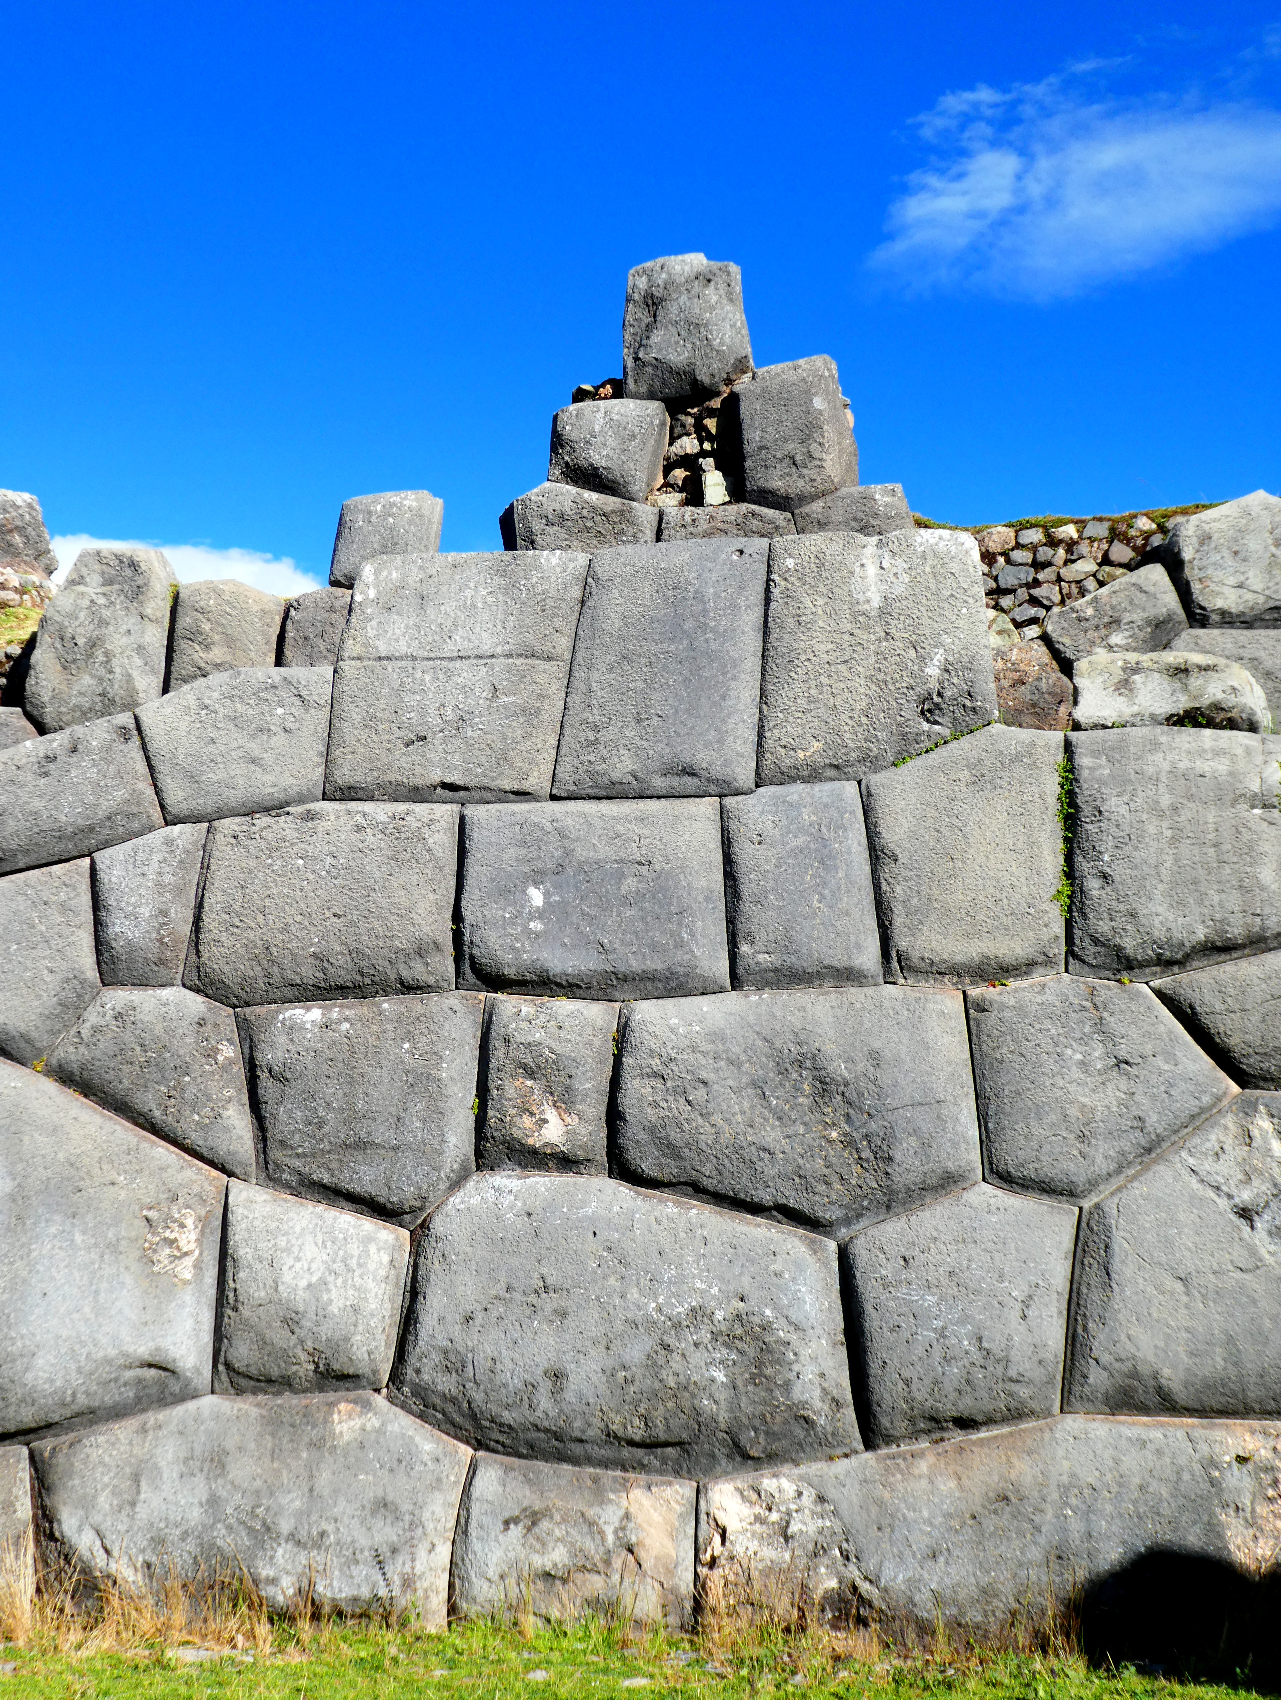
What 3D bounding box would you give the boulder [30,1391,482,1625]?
[{"bbox_3d":[-1.712,2.990,12.245,1.966,1.007,0.900,0,-9,3],"label":"boulder"}]

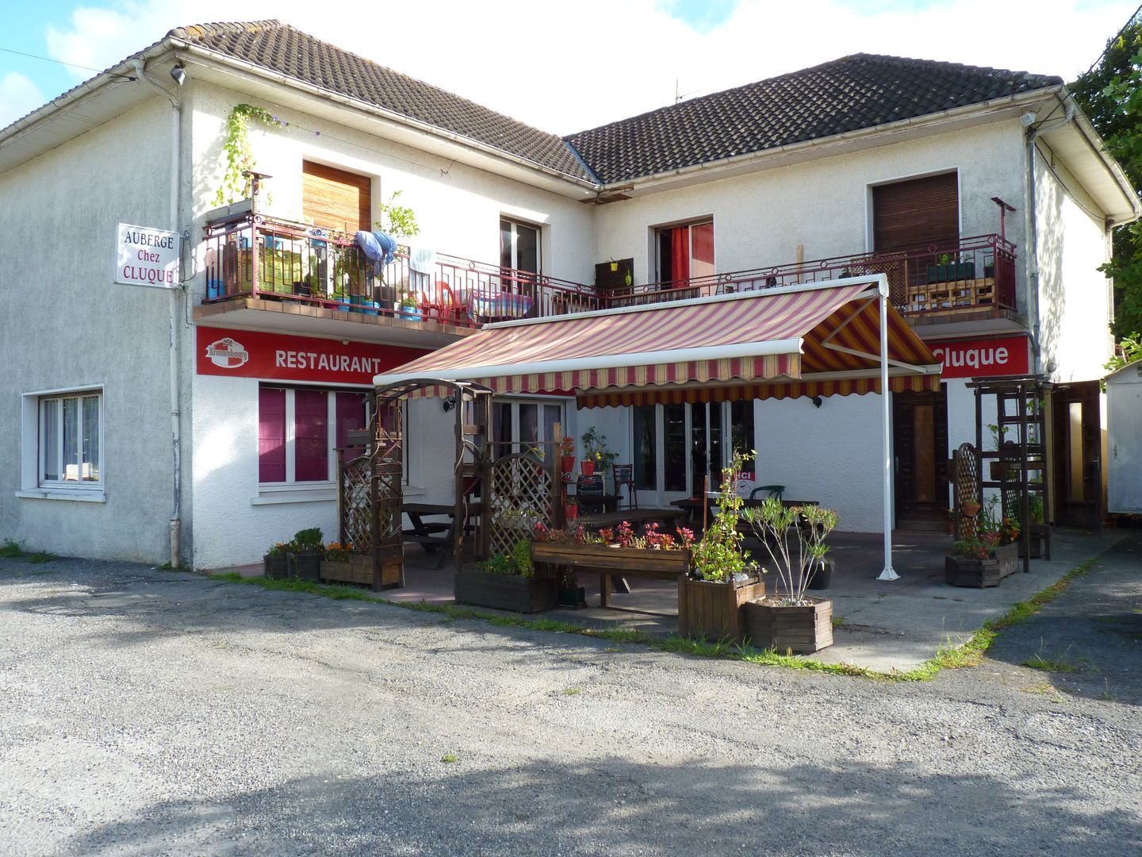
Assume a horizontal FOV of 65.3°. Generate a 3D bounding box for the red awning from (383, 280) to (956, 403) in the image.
[{"bbox_3d":[0.903,-0.922,10.896,5.896,1.132,3.491,-2,-2,37],"label":"red awning"}]

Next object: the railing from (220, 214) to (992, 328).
[{"bbox_3d":[0.692,-1.984,12.982,10.810,0.980,4.960,0,-1,-6],"label":"railing"}]

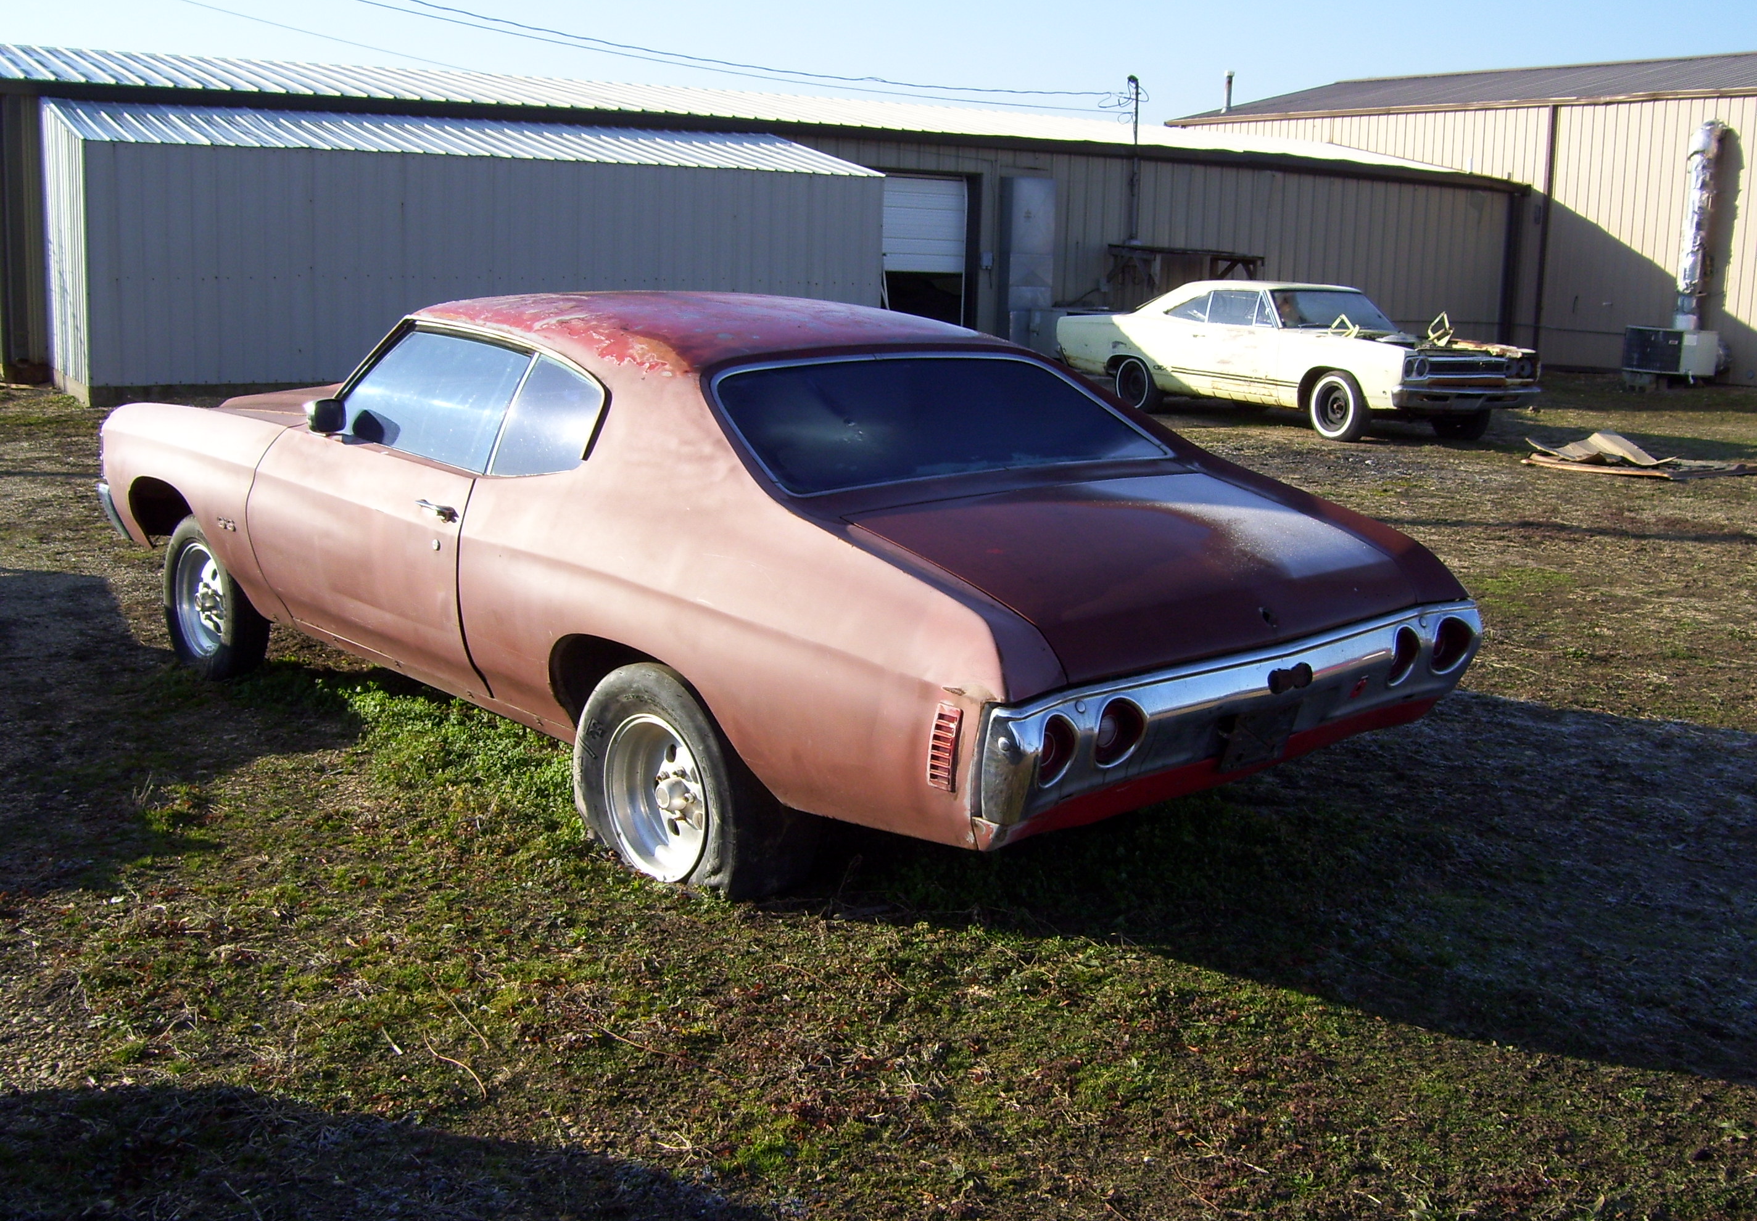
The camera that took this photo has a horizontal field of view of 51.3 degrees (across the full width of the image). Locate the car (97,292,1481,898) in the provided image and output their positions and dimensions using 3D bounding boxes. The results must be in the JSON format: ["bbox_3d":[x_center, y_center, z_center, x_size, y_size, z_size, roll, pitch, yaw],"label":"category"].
[{"bbox_3d":[-0.765,-0.284,5.917,1.930,1.380,5.020,-10,16,-41],"label":"car"}]

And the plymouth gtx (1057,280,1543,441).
[{"bbox_3d":[4.007,-2.569,18.284,1.940,1.380,5.140,-5,13,-30],"label":"plymouth gtx"}]

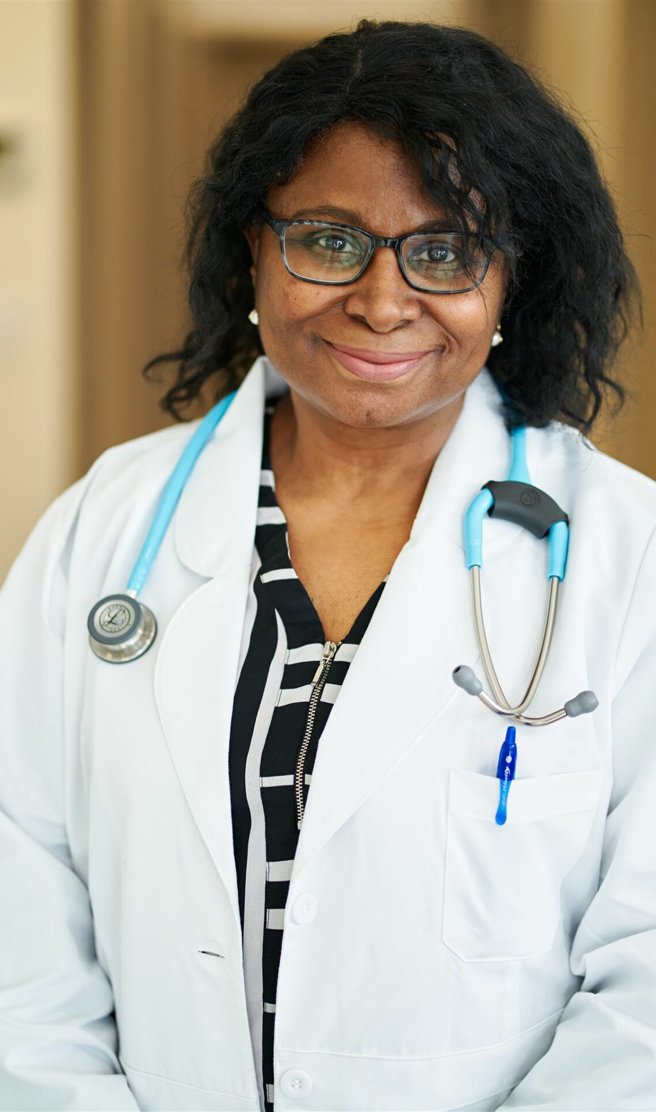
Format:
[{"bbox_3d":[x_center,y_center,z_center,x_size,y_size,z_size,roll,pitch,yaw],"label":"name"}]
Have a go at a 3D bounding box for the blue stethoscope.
[{"bbox_3d":[0.014,-0.014,1.715,0.330,0.235,0.185,3,10,10],"label":"blue stethoscope"}]

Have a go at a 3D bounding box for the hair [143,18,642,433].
[{"bbox_3d":[0.043,-0.222,1.750,0.325,0.272,0.250,4,10,-2],"label":"hair"}]

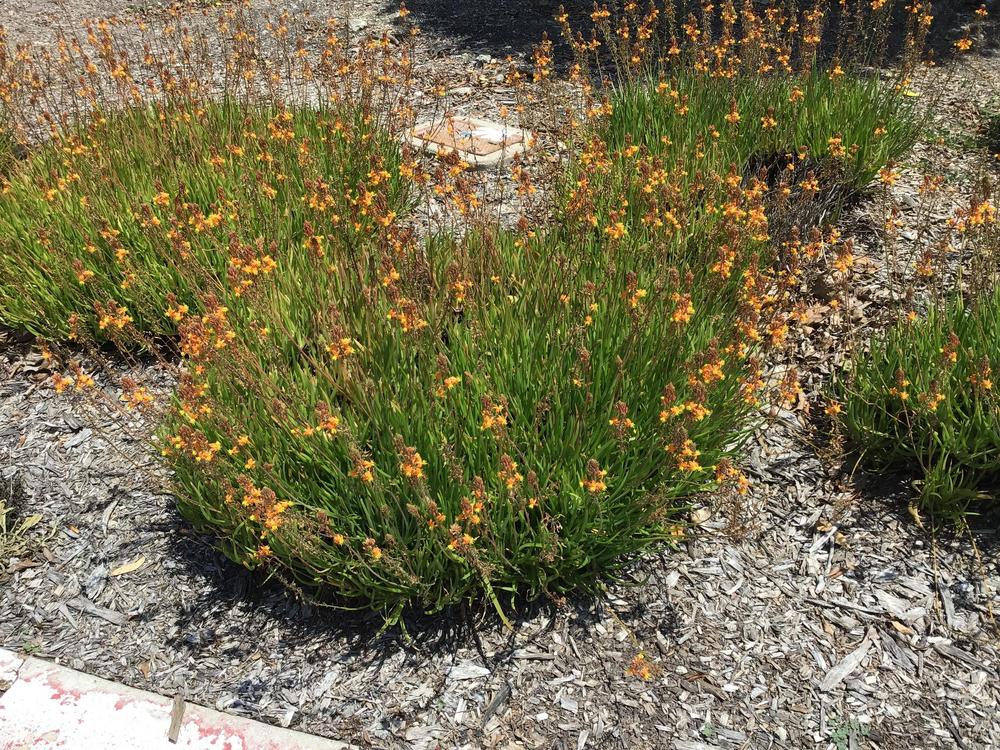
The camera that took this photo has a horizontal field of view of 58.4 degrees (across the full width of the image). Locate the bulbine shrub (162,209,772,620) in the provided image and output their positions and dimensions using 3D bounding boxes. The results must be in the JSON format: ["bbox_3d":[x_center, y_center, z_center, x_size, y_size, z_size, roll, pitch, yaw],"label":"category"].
[{"bbox_3d":[-0.075,-0.032,2.194,1.420,0.430,1.400,0,34,0],"label":"bulbine shrub"}]

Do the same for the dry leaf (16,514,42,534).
[{"bbox_3d":[-1.051,0.334,2.004,0.022,0.030,0.060,16,37,22],"label":"dry leaf"}]

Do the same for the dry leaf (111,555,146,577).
[{"bbox_3d":[-0.792,0.407,1.911,0.022,0.013,0.074,29,44,35],"label":"dry leaf"}]

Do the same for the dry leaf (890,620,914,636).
[{"bbox_3d":[0.798,0.502,1.773,0.018,0.012,0.047,-26,42,-32],"label":"dry leaf"}]

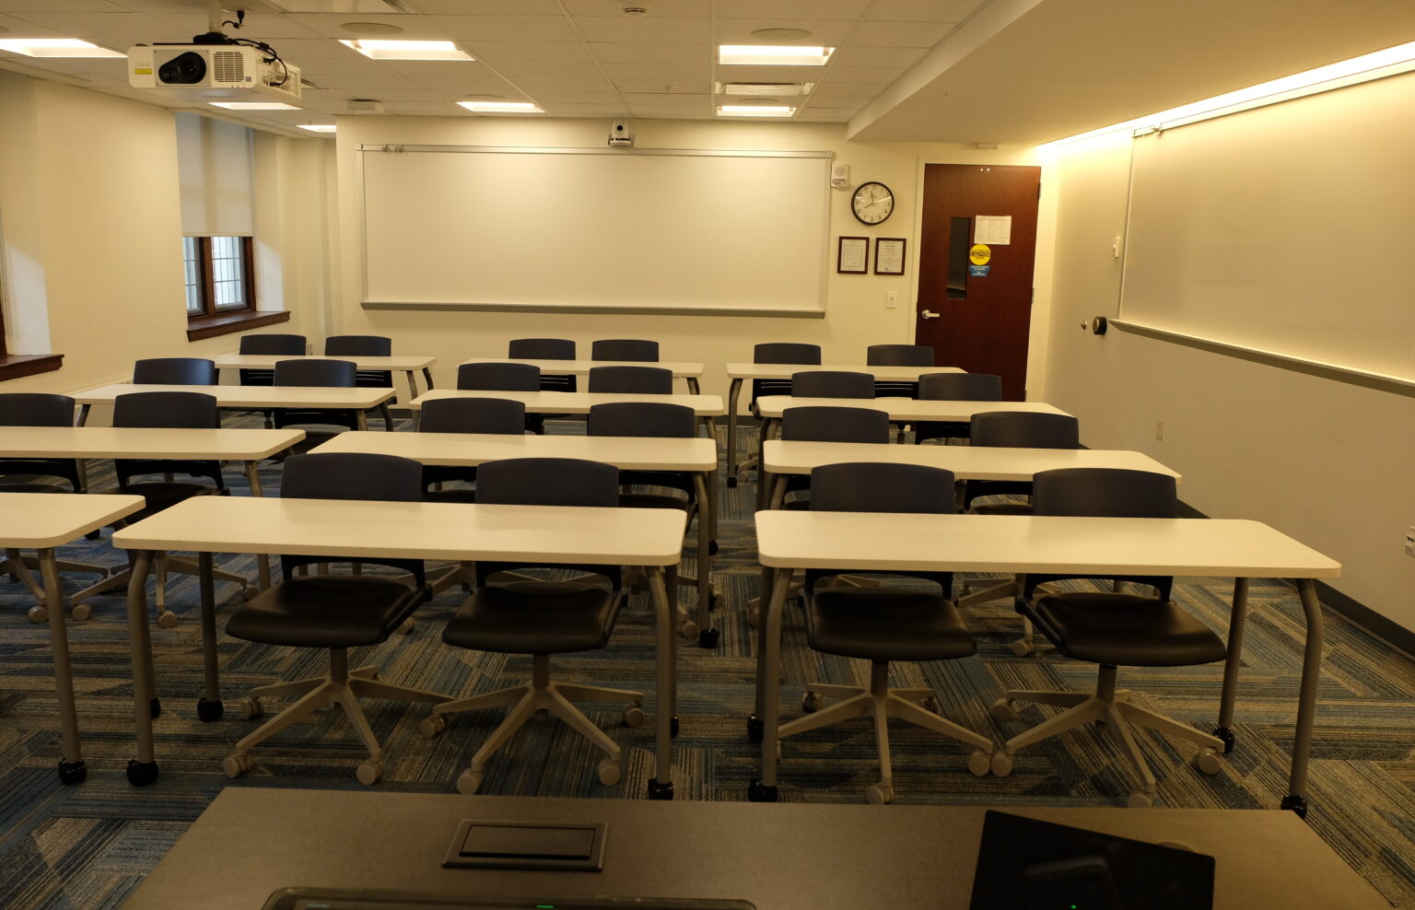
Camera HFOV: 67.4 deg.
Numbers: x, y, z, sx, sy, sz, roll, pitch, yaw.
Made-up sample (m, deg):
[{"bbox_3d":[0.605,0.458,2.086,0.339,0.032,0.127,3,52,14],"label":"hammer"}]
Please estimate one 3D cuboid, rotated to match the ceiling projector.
[{"bbox_3d":[-1.949,-1.524,4.266,0.498,0.170,0.470,1,12,0],"label":"ceiling projector"}]

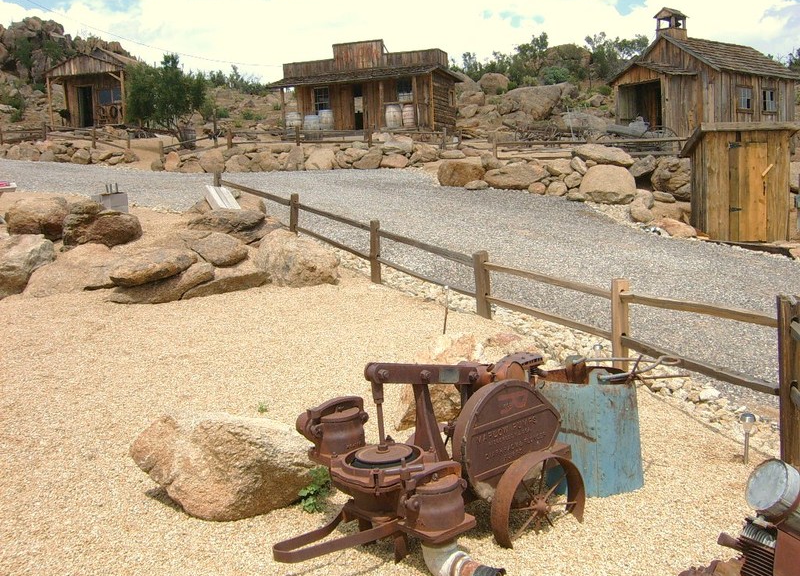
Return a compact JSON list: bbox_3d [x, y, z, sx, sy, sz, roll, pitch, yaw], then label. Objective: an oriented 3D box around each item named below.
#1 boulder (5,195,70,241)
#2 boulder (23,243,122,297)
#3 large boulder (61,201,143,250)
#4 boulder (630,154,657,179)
[{"bbox_3d":[-5.826,-1.133,13.000,1.020,0.680,0.800,-5,8,-24],"label":"boulder"},{"bbox_3d":[-4.494,-0.247,11.100,1.345,0.660,1.100,-5,6,-22],"label":"boulder"},{"bbox_3d":[-4.752,-0.989,12.900,1.266,0.740,0.950,-4,6,-20],"label":"large boulder"},{"bbox_3d":[5.629,-2.797,18.700,0.589,0.520,0.550,-1,6,17],"label":"boulder"}]

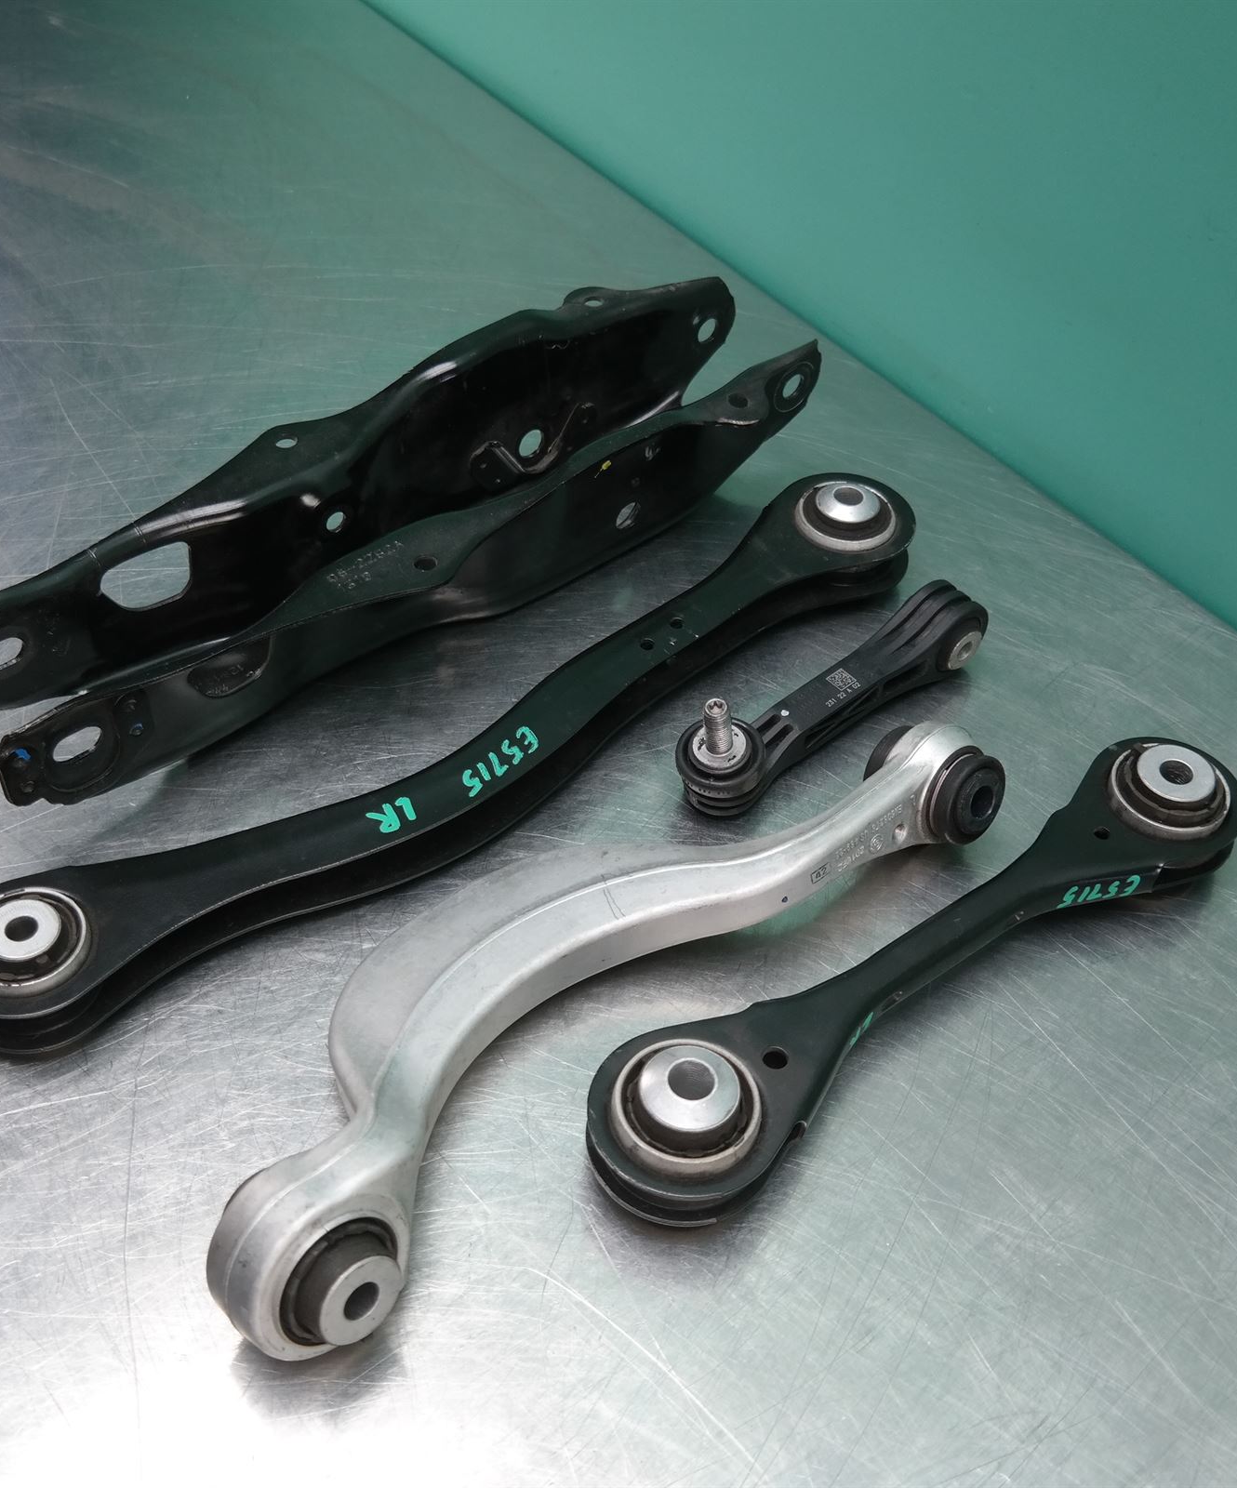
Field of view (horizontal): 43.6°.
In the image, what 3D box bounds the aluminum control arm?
[{"bbox_3d":[-0.005,0.067,0.552,0.350,0.063,0.111,-33,57,-30],"label":"aluminum control arm"}]

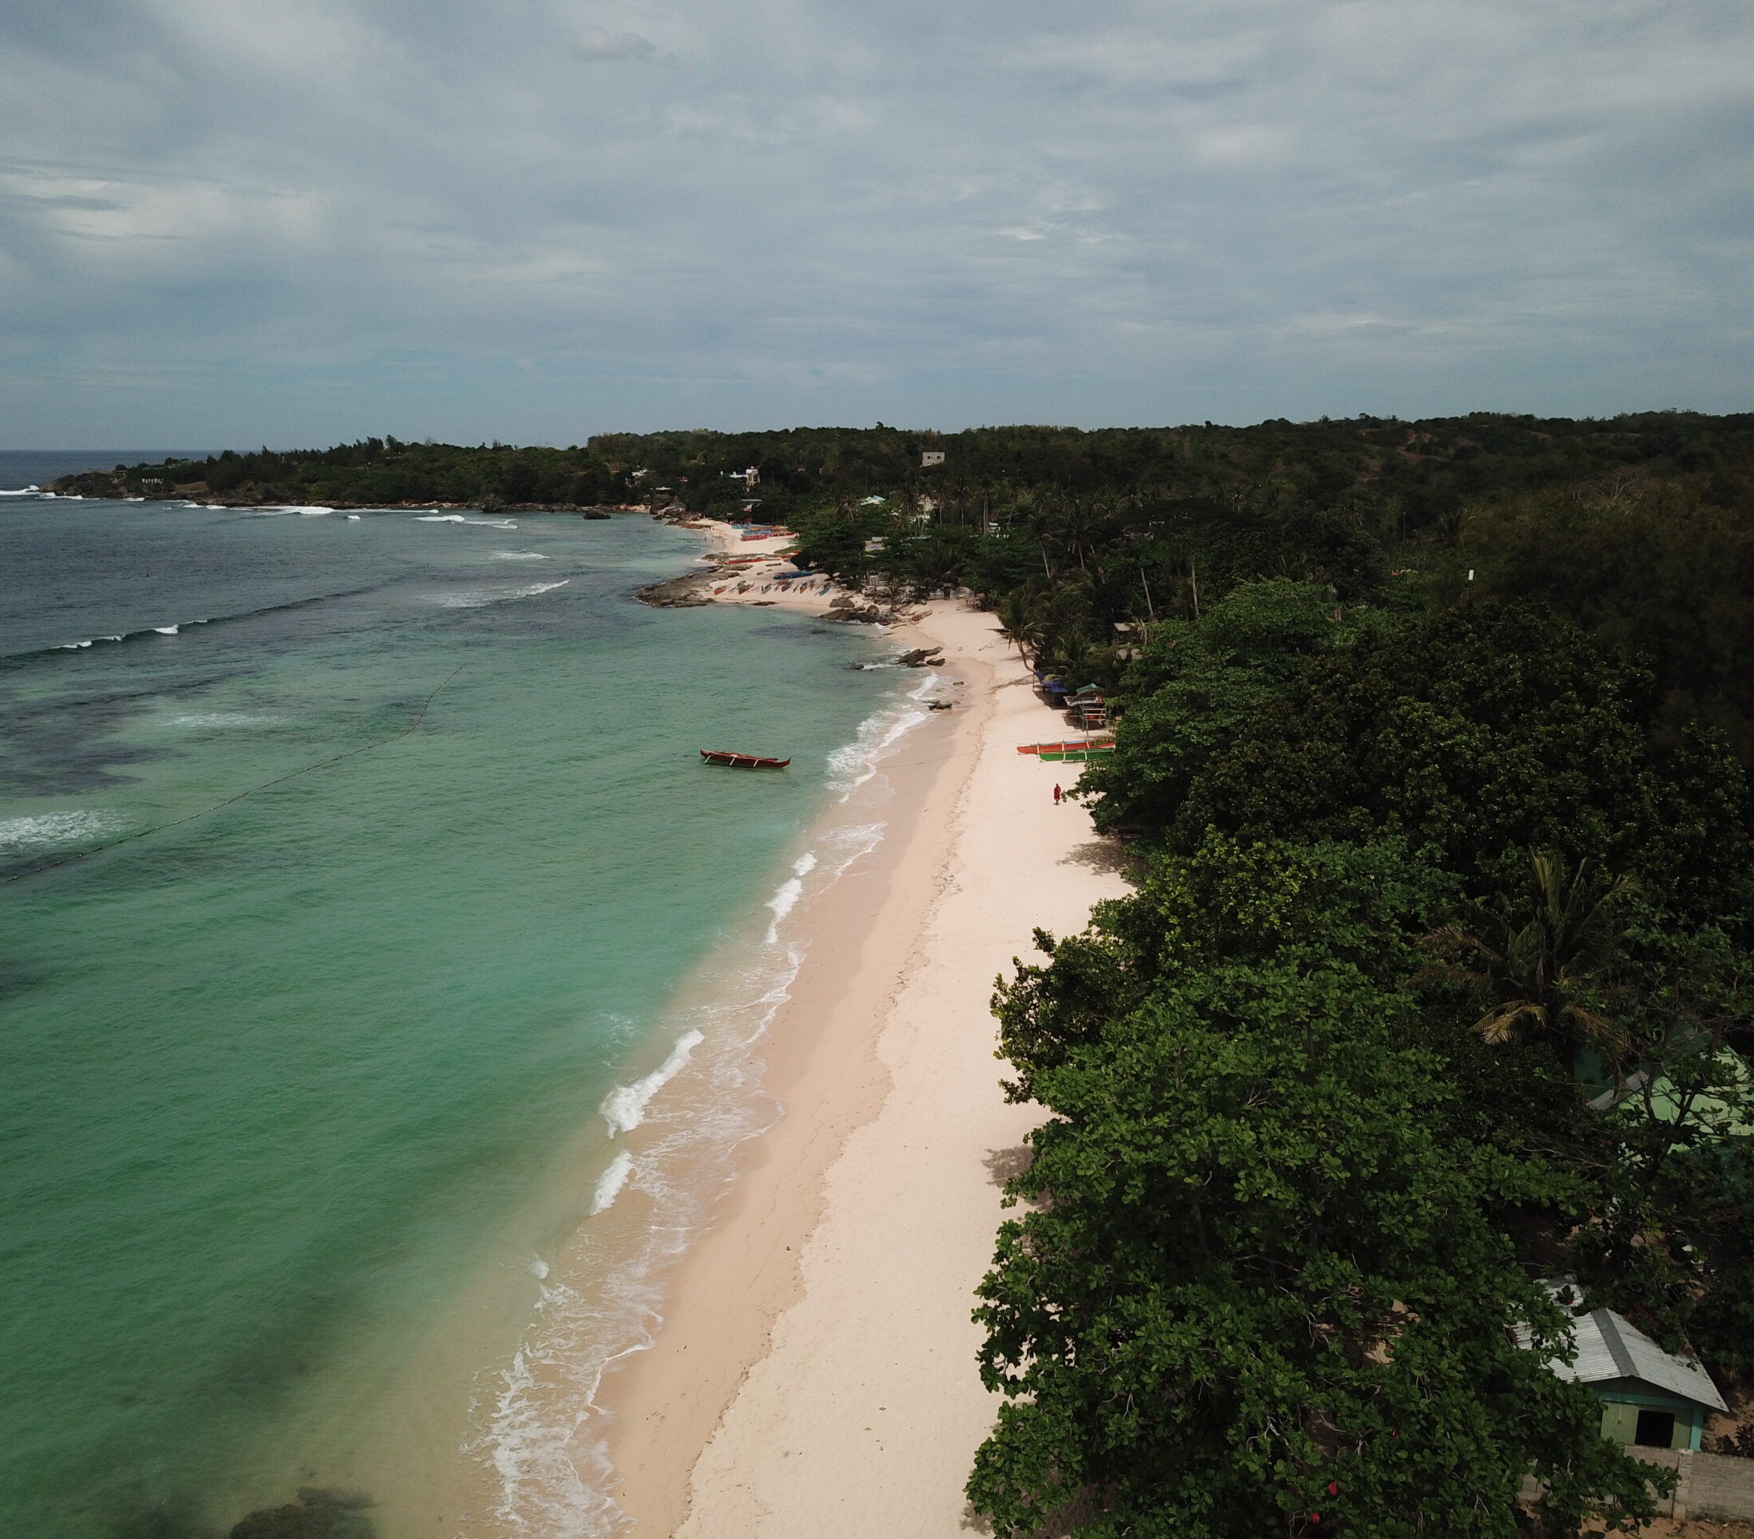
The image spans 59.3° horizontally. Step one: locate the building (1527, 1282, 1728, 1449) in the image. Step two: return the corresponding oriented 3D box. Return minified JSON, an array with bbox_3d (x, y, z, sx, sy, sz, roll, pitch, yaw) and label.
[{"bbox_3d":[18.690,15.984,39.314,4.509,3.059,3.013,2,12,11],"label":"building"}]

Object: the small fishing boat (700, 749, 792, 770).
[{"bbox_3d":[-11.298,-0.813,132.394,8.711,1.050,2.400,6,13,25],"label":"small fishing boat"}]

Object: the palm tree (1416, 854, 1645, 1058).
[{"bbox_3d":[21.032,8.565,49.089,7.200,11.986,7.200,0,12,0],"label":"palm tree"}]

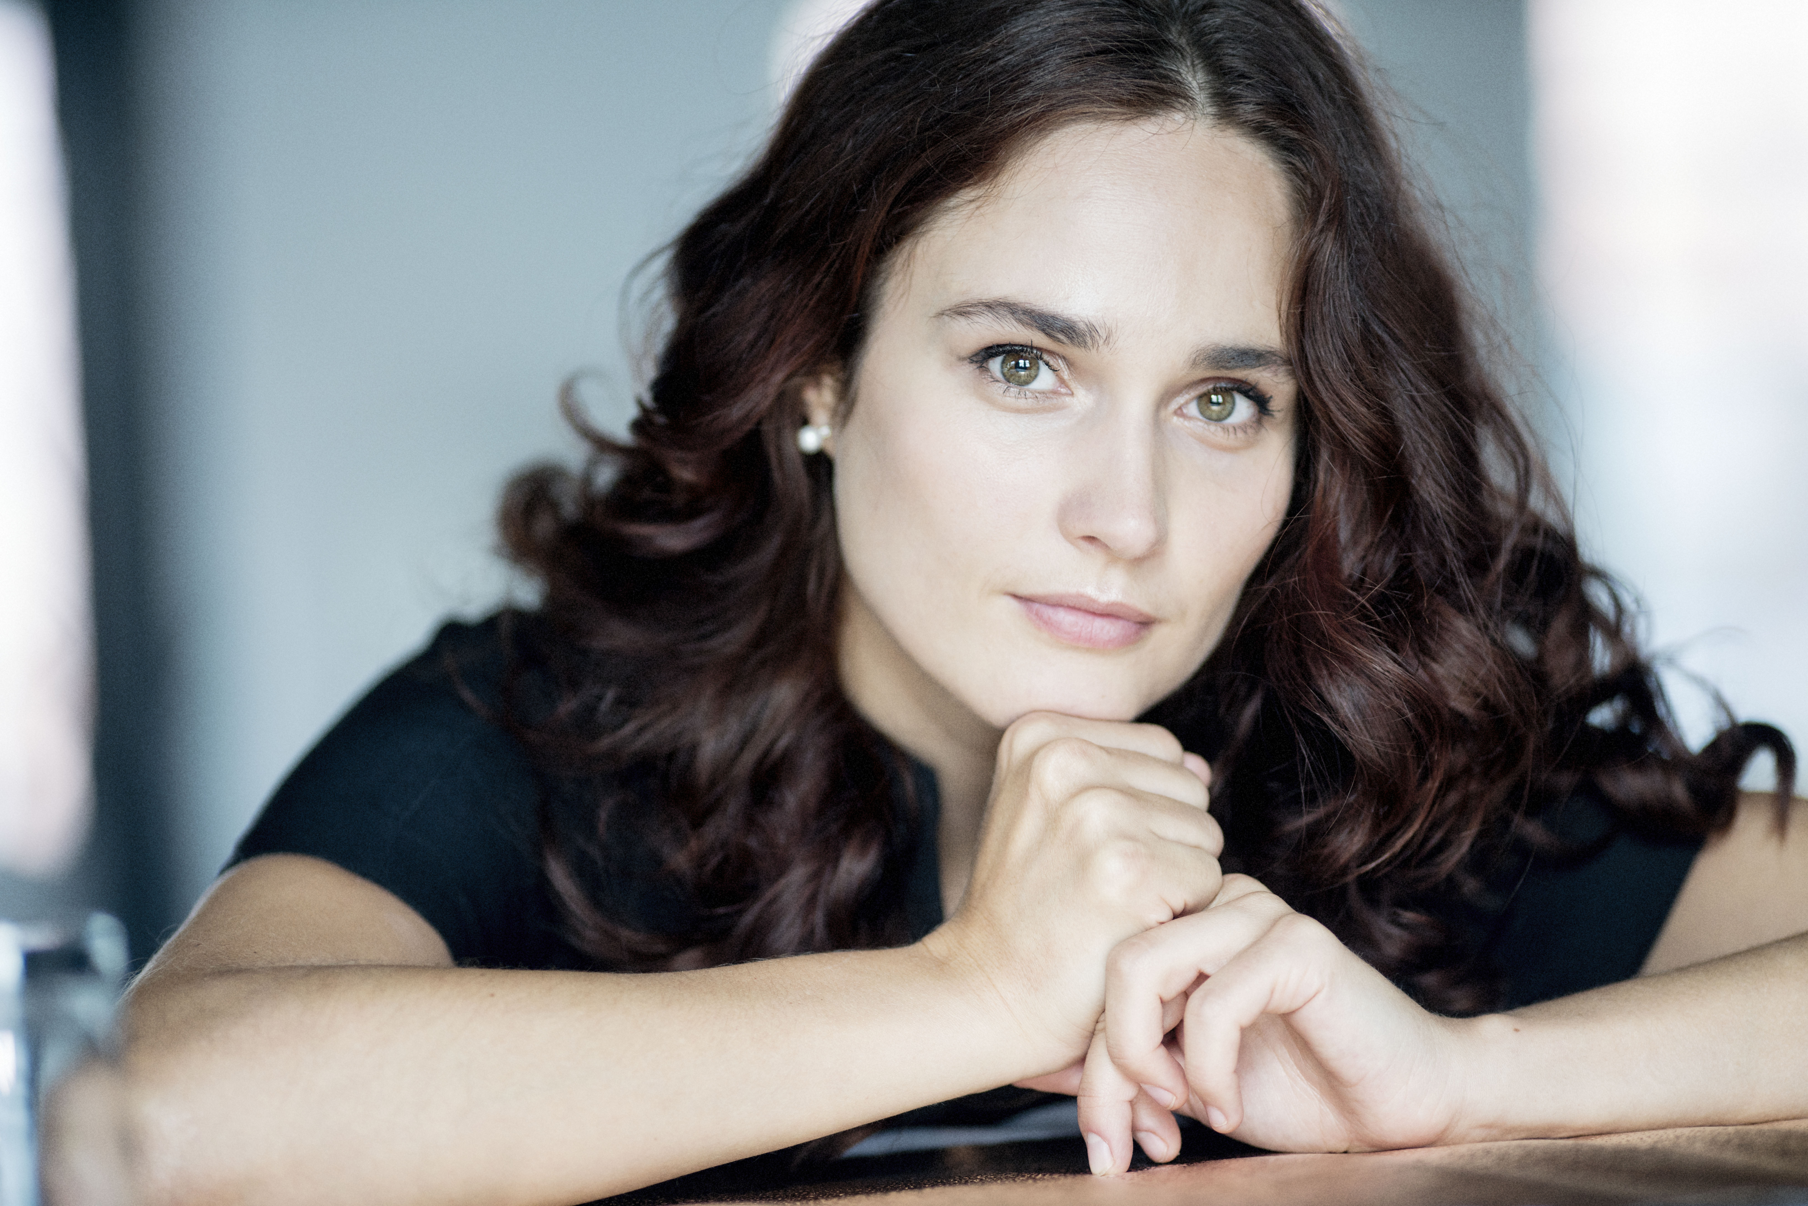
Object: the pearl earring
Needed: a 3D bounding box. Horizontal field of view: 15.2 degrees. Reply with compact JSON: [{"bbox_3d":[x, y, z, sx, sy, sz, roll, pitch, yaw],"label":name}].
[{"bbox_3d":[-0.028,-0.051,2.090,0.009,0.009,0.009,-1,3,0],"label":"pearl earring"}]

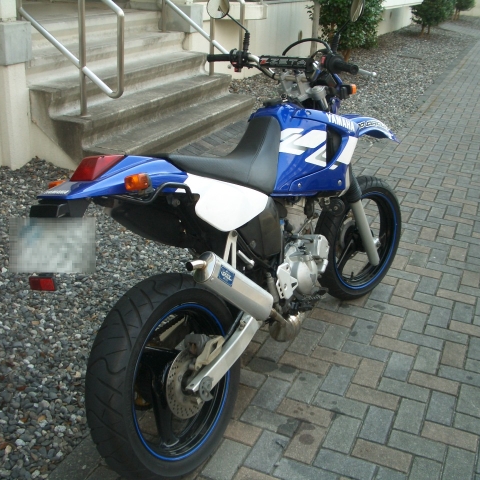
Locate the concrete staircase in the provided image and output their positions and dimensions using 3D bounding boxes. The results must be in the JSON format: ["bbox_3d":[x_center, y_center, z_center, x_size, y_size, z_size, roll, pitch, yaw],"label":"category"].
[{"bbox_3d":[-0.961,-1.510,5.651,1.430,1.050,2.420,12,25,20],"label":"concrete staircase"}]

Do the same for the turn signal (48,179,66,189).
[{"bbox_3d":[-0.481,-0.147,1.733,0.050,0.043,0.046,4,19,33],"label":"turn signal"}]

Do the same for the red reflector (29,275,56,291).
[{"bbox_3d":[-0.465,0.103,1.524,0.076,0.034,0.014,4,19,33],"label":"red reflector"}]

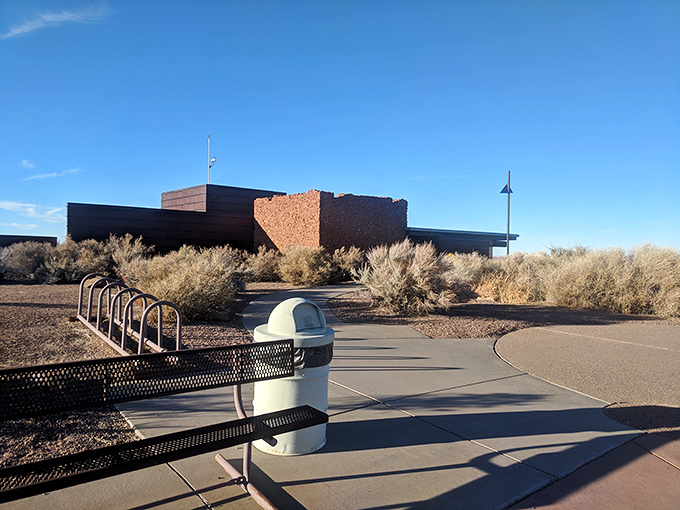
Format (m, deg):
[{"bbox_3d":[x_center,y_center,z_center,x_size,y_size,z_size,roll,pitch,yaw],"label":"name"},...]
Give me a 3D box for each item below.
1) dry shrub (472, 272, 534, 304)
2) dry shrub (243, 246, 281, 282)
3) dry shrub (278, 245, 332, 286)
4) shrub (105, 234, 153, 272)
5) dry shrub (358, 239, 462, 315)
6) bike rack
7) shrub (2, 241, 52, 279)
[{"bbox_3d":[4.984,0.956,15.569,1.750,0.906,1.500,1,0,18],"label":"dry shrub"},{"bbox_3d":[-2.858,0.328,18.710,1.371,1.279,1.300,1,0,-9],"label":"dry shrub"},{"bbox_3d":[-1.217,0.345,18.015,1.844,1.430,1.500,1,0,-4],"label":"dry shrub"},{"bbox_3d":[-6.986,0.079,16.869,1.425,1.512,1.400,1,0,-22],"label":"shrub"},{"bbox_3d":[1.782,0.460,12.910,2.528,1.755,2.100,1,0,8],"label":"dry shrub"},{"bbox_3d":[-3.340,0.852,7.846,0.548,0.790,3.661,2,3,-38],"label":"bike rack"},{"bbox_3d":[-9.105,0.185,14.927,1.266,1.217,1.400,1,0,-31],"label":"shrub"}]

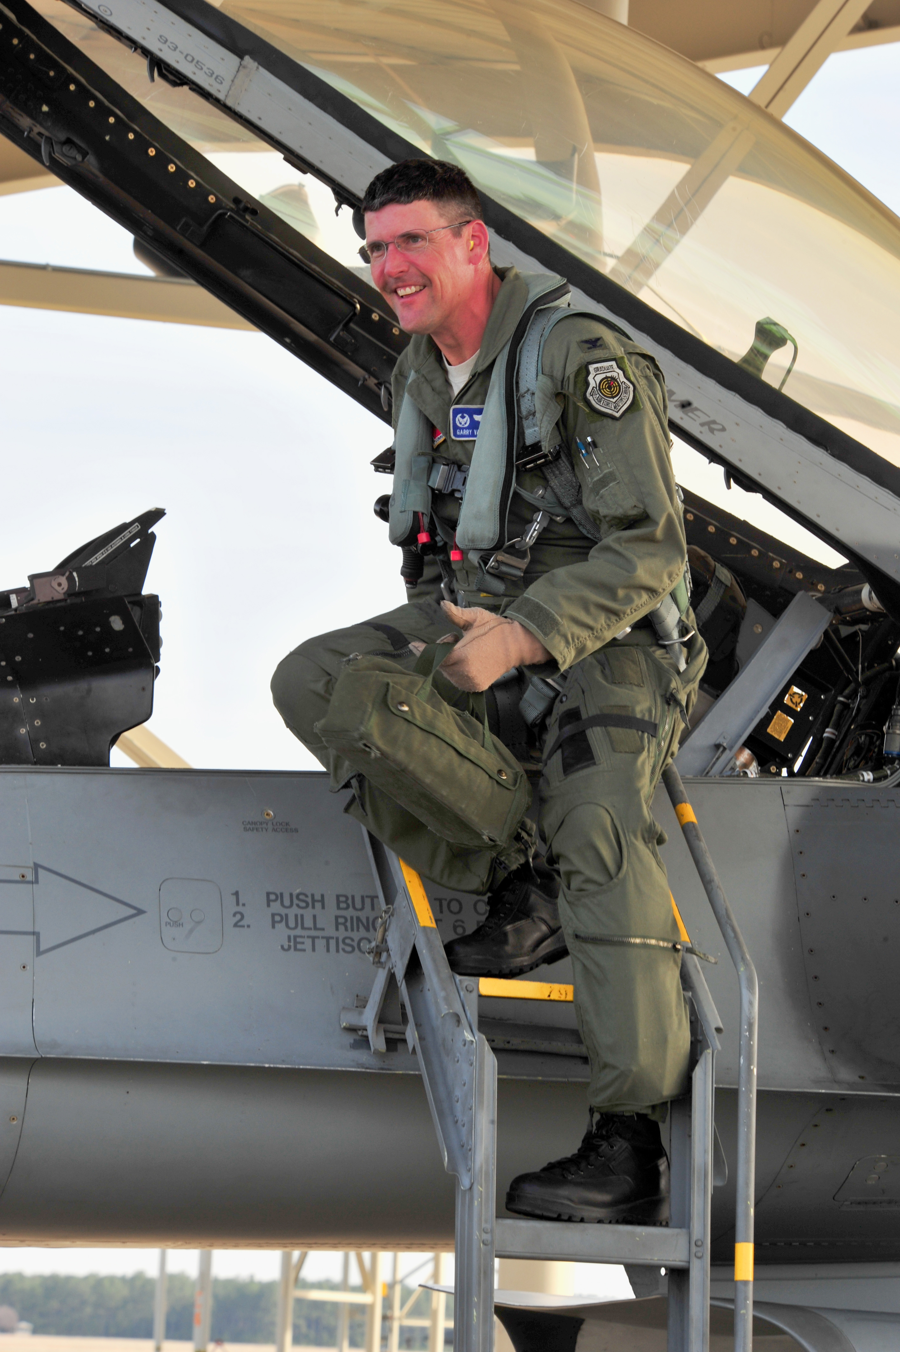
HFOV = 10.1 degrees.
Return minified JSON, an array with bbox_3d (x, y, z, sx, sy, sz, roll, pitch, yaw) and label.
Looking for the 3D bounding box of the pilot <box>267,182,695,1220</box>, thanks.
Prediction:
[{"bbox_3d":[0.050,0.024,7.100,0.630,1.480,0.680,-6,-10,41],"label":"pilot"}]

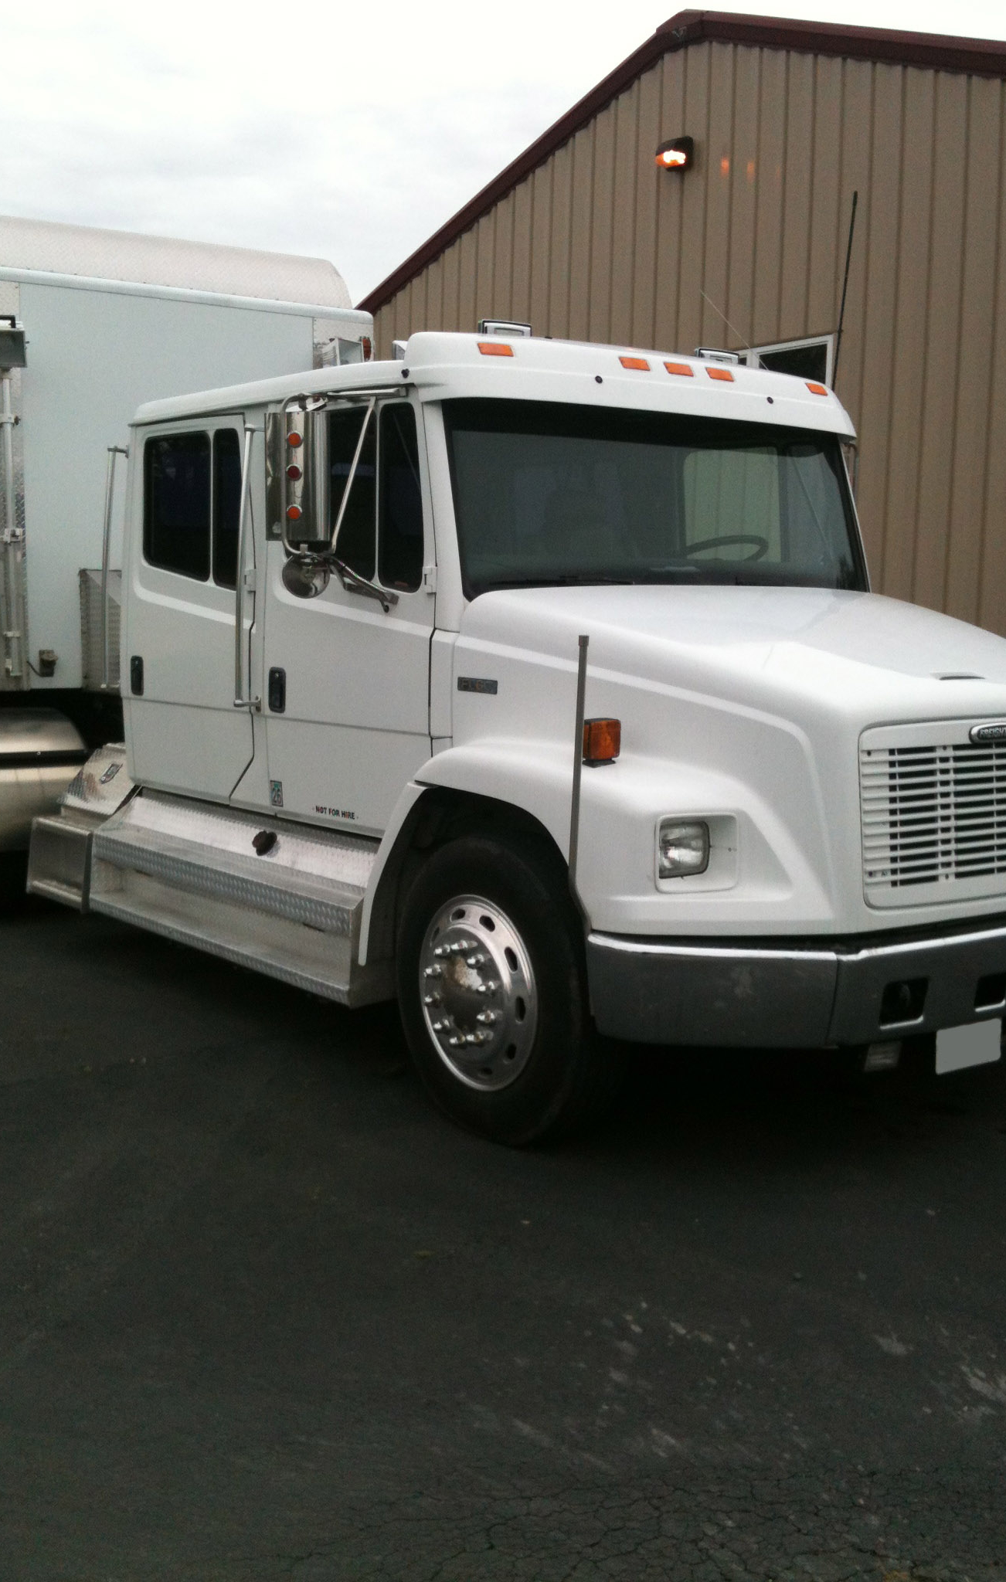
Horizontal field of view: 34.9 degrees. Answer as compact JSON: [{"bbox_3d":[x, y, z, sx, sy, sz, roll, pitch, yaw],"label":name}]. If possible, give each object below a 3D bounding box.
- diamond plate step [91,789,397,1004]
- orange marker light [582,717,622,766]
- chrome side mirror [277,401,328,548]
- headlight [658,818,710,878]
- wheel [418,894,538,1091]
[{"bbox_3d":[-1.049,0.363,6.336,0.320,0.540,2.150,-4,8,-37],"label":"diamond plate step"},{"bbox_3d":[0.275,-0.141,4.558,0.108,0.130,0.065,-4,8,-37],"label":"orange marker light"},{"bbox_3d":[-0.649,-1.000,5.093,0.190,0.430,0.085,1,7,-3],"label":"chrome side mirror"},{"bbox_3d":[0.480,0.161,4.517,0.207,0.150,0.090,-4,8,-37],"label":"headlight"},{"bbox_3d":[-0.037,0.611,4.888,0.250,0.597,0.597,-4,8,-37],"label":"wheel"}]

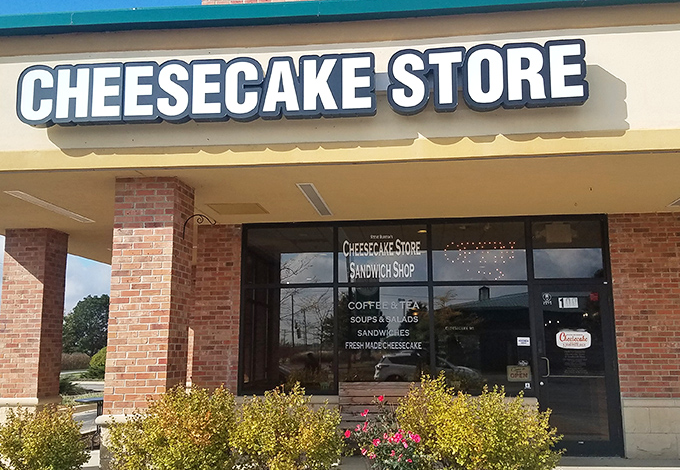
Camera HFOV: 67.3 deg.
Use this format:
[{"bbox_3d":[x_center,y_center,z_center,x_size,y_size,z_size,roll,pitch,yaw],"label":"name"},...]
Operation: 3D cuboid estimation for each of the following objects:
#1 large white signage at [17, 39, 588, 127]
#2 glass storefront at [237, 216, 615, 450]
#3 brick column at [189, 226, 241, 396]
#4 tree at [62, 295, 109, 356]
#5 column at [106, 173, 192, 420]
[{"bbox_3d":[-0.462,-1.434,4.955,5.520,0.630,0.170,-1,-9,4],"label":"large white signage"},{"bbox_3d":[1.113,1.308,6.874,4.979,3.070,0.140,-1,-9,4],"label":"glass storefront"},{"bbox_3d":[-1.678,1.060,7.286,0.650,2.340,0.500,-1,-9,4],"label":"brick column"},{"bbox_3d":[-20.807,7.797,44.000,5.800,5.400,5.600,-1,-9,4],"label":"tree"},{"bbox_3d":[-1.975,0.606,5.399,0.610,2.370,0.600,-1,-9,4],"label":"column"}]

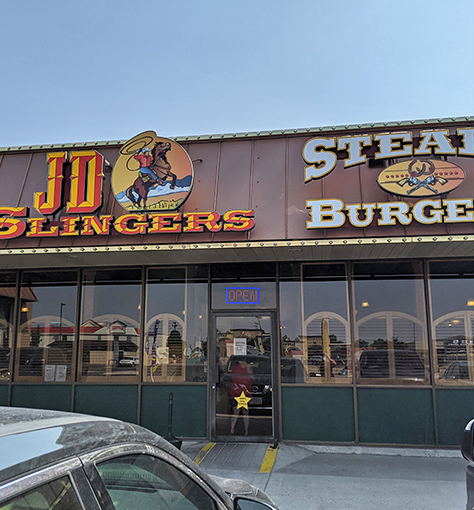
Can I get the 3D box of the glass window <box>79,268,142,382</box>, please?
[{"bbox_3d":[-2.289,1.243,9.520,1.174,2.041,0.080,-2,-9,9],"label":"glass window"}]

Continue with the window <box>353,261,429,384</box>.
[{"bbox_3d":[2.540,1.115,8.781,1.189,2.041,0.080,-2,-9,9],"label":"window"}]

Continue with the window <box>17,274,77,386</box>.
[{"bbox_3d":[-3.490,1.275,9.704,1.175,2.041,0.080,-2,-9,9],"label":"window"}]

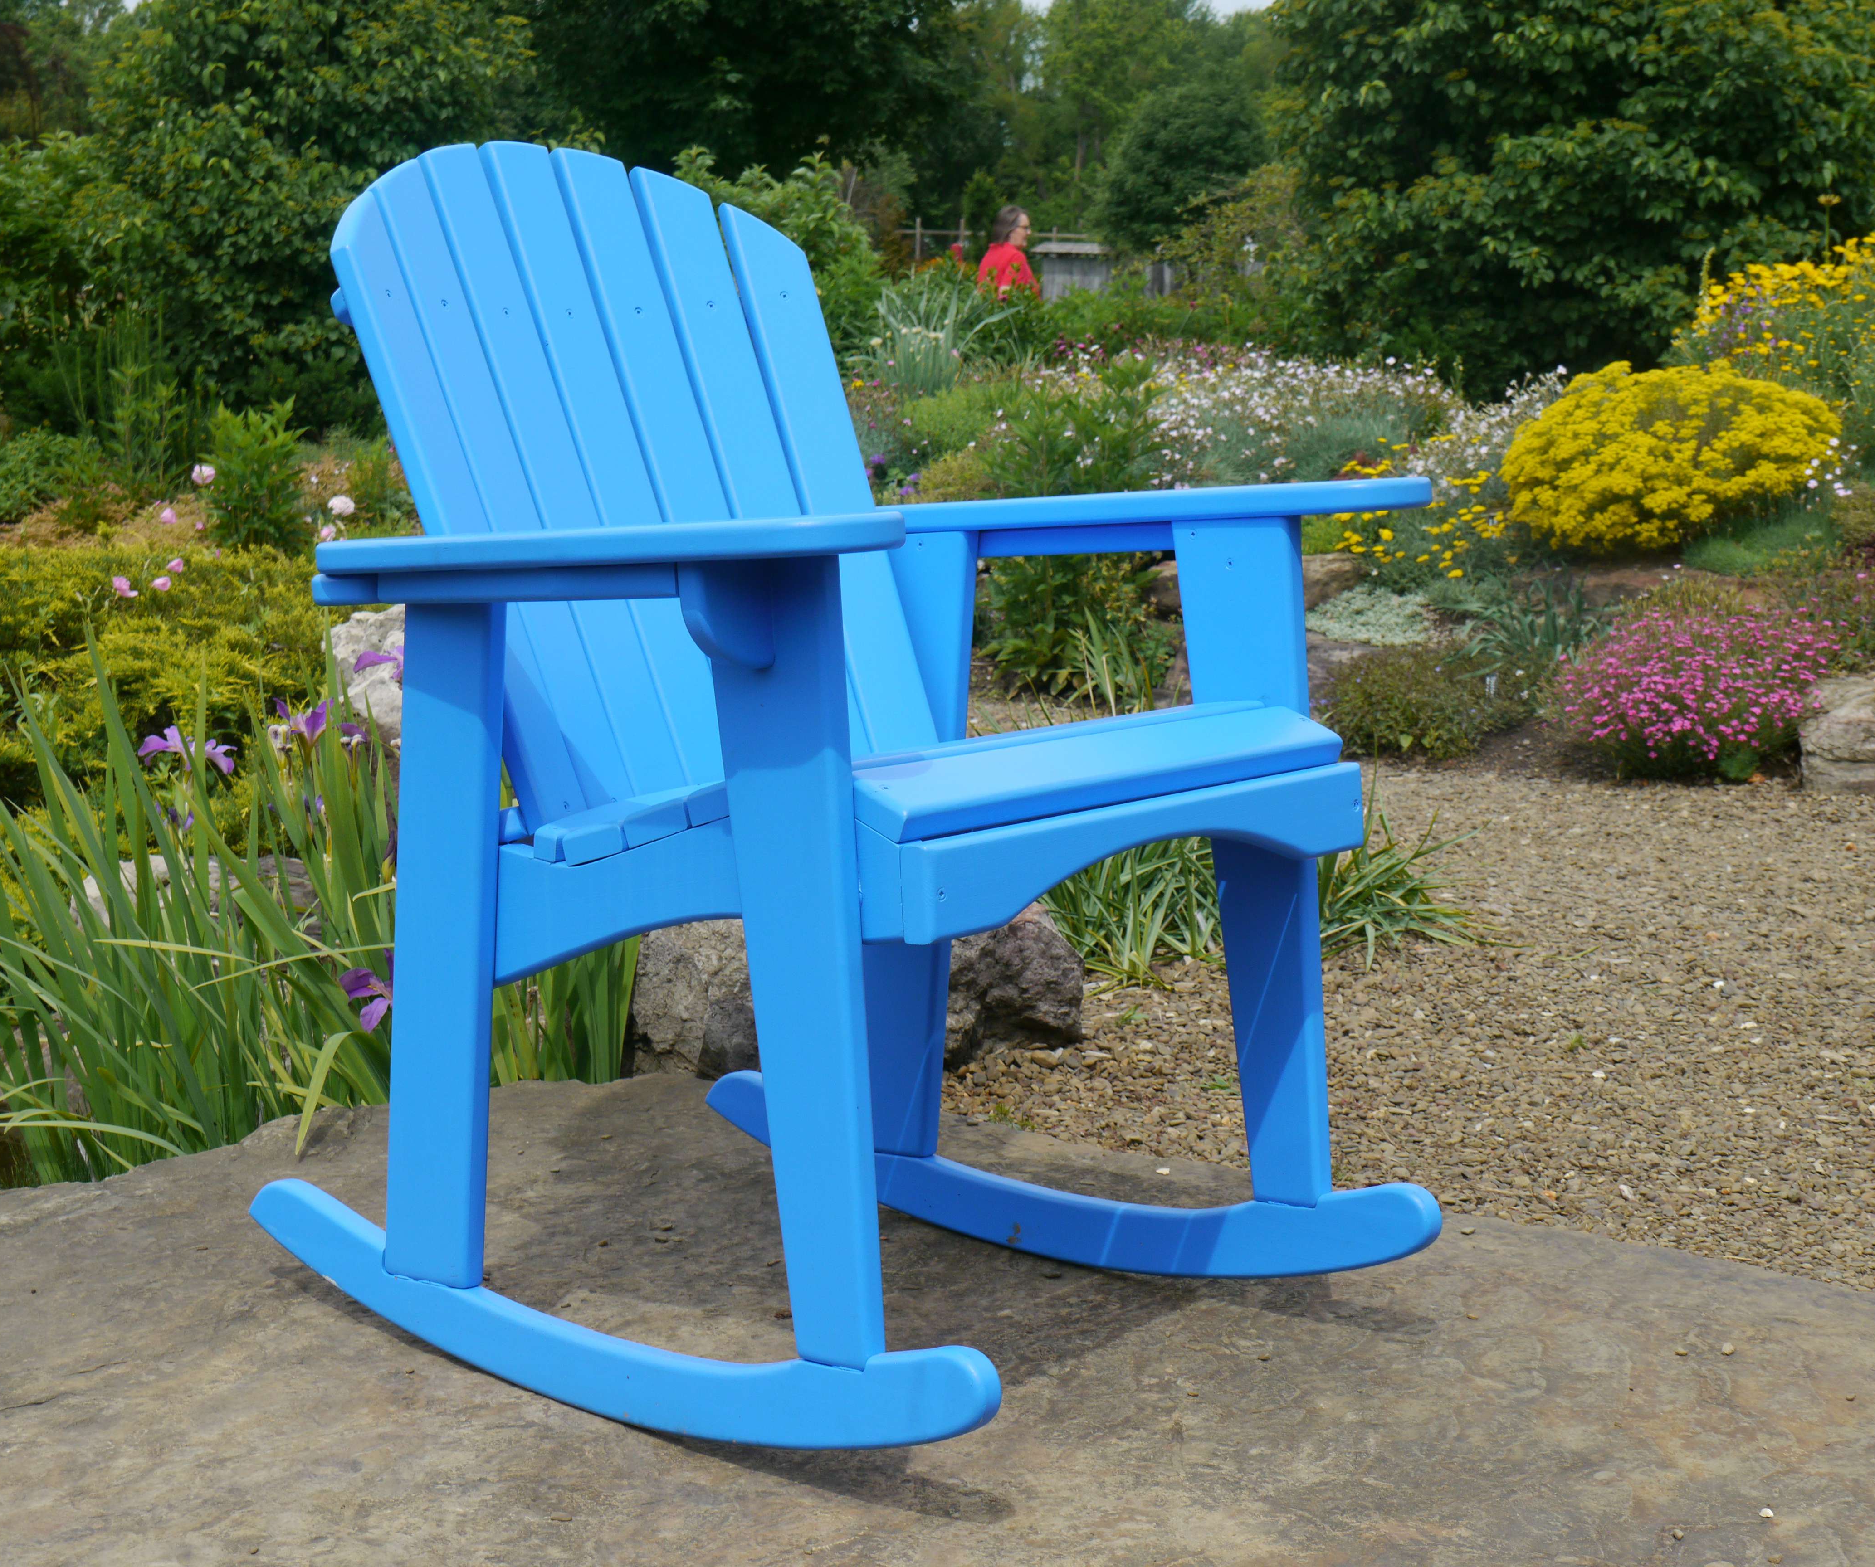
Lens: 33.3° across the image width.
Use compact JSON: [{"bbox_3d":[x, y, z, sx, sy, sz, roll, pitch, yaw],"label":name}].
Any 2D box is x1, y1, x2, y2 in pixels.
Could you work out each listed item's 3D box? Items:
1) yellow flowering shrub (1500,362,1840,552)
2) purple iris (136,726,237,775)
[{"bbox_3d":[1.889,-0.840,8.100,0.870,0.490,0.800,0,9,0],"label":"yellow flowering shrub"},{"bbox_3d":[-0.813,-0.036,3.400,0.104,0.053,0.095,0,9,0],"label":"purple iris"}]

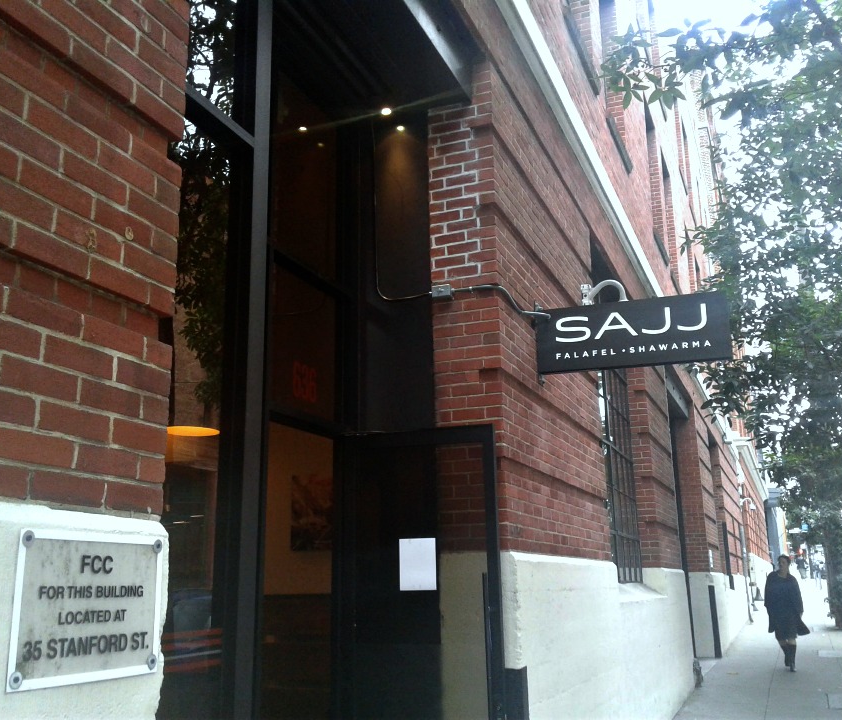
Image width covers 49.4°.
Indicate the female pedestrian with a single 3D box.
[{"bbox_3d":[5.329,3.658,13.352,0.620,1.630,0.480,-7,-15,21],"label":"female pedestrian"}]

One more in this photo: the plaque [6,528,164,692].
[{"bbox_3d":[-0.700,0.524,1.951,0.015,0.306,0.439,-7,-15,21],"label":"plaque"}]

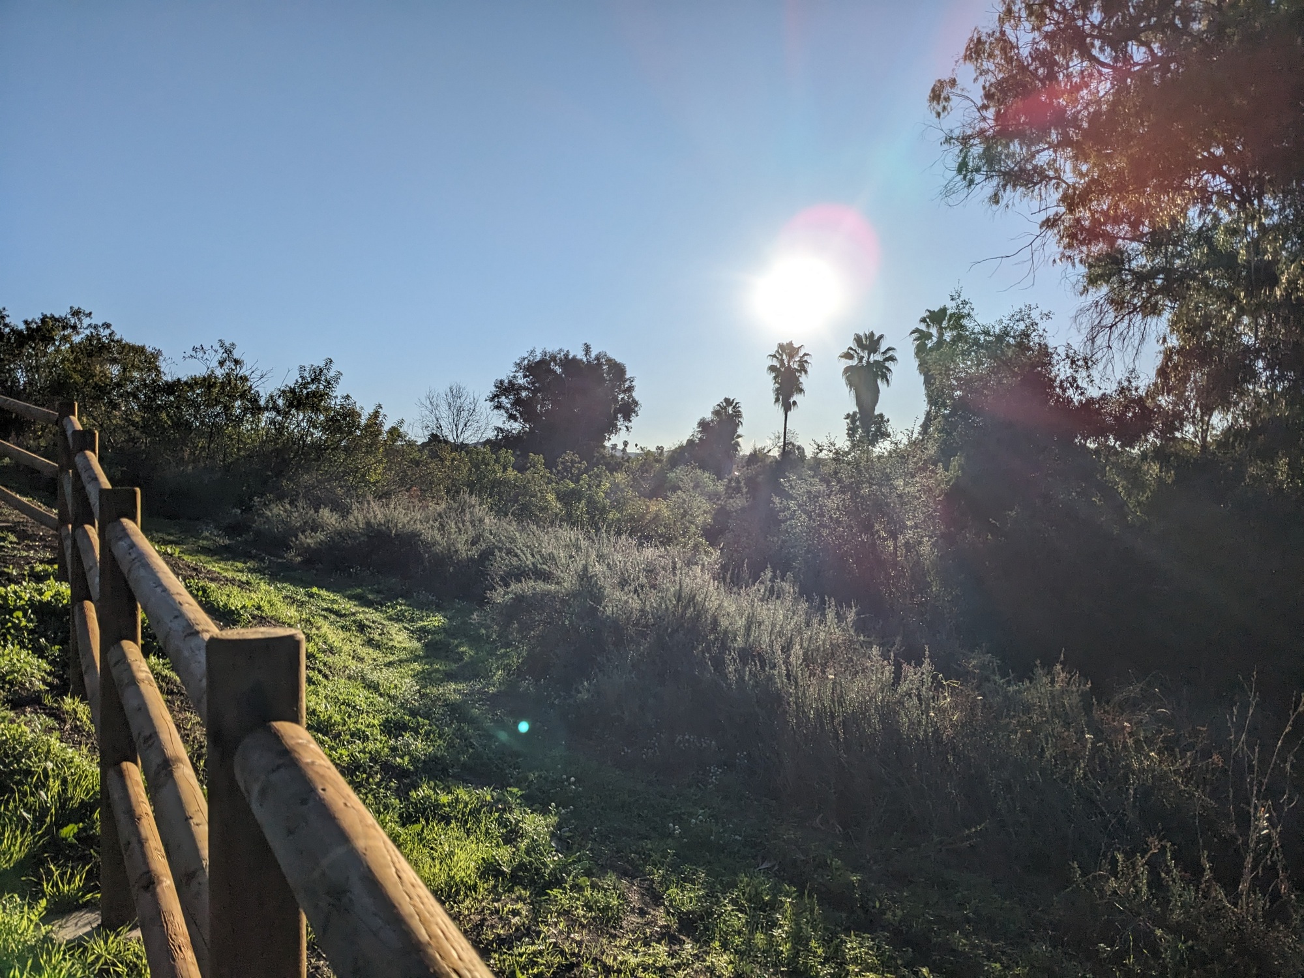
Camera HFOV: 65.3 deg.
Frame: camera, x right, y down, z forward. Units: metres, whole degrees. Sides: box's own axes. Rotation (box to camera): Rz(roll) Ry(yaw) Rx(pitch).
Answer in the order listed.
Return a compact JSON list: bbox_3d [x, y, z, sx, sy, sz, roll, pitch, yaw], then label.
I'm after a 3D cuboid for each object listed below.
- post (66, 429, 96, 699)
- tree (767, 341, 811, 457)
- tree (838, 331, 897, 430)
[{"bbox_3d":[-2.904,0.383,5.200,0.108,1.380,0.108,0,2,-24],"label":"post"},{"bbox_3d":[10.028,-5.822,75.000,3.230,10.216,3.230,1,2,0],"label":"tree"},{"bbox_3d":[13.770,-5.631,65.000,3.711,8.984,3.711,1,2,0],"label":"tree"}]

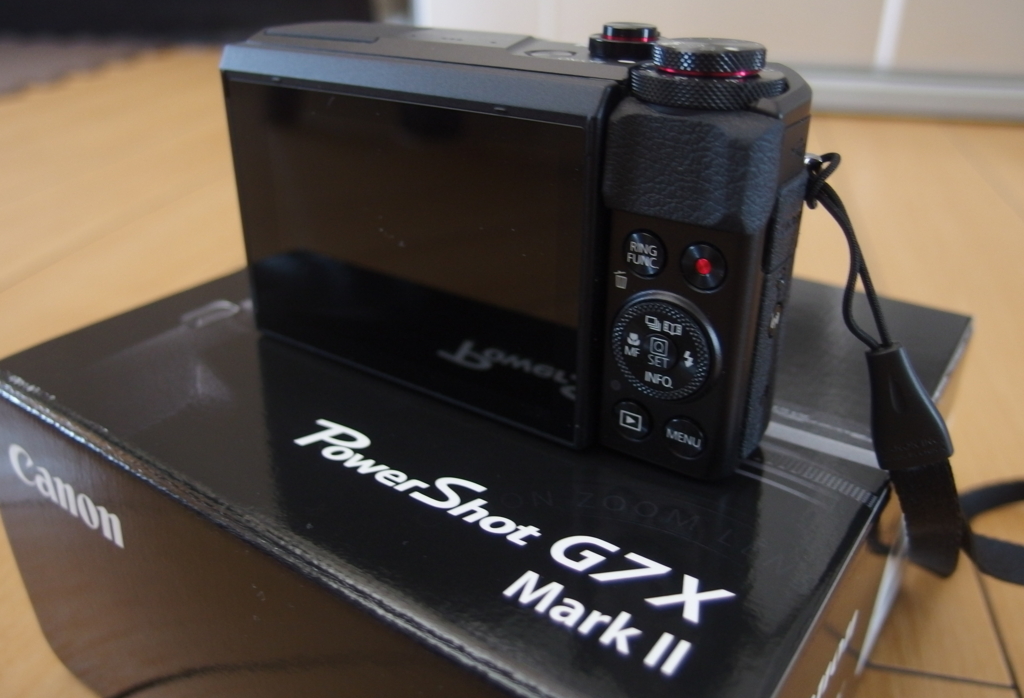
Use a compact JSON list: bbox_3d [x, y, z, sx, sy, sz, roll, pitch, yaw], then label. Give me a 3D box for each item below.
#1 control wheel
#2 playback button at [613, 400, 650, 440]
[{"bbox_3d":[0.022,0.000,0.119,0.016,0.016,0.003,18,31,32],"label":"control wheel"},{"bbox_3d":[0.018,0.011,0.127,0.007,0.007,0.002,18,31,32],"label":"playback button"}]

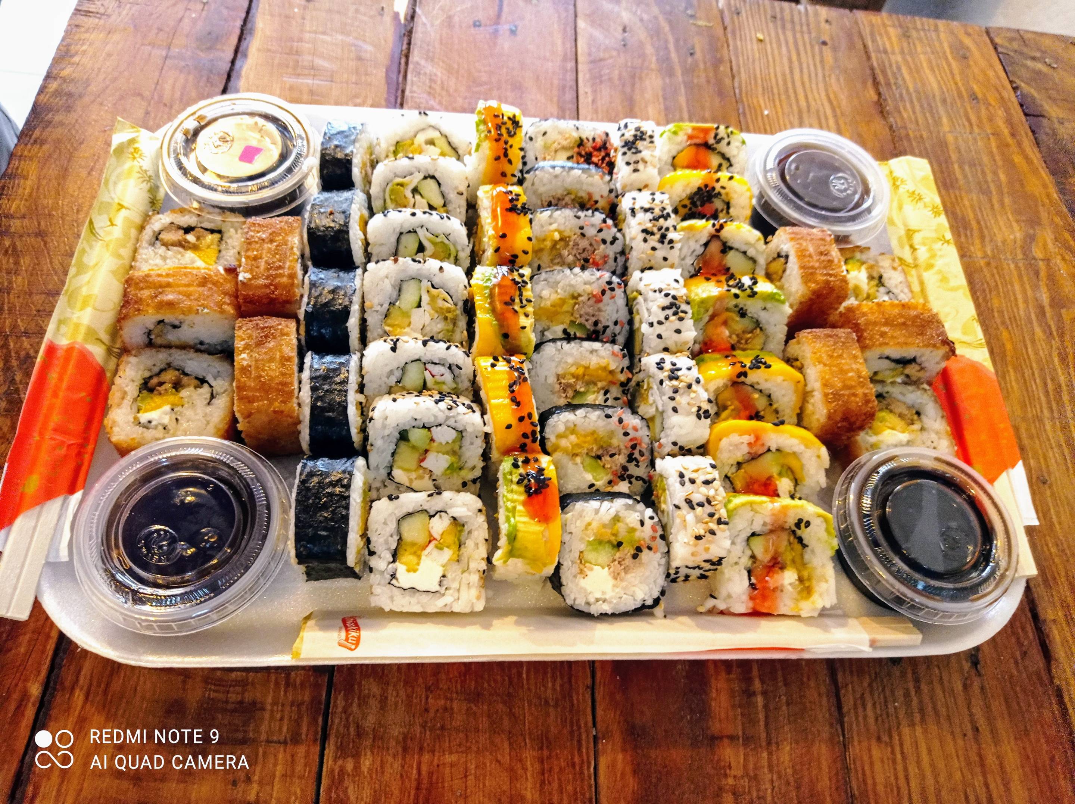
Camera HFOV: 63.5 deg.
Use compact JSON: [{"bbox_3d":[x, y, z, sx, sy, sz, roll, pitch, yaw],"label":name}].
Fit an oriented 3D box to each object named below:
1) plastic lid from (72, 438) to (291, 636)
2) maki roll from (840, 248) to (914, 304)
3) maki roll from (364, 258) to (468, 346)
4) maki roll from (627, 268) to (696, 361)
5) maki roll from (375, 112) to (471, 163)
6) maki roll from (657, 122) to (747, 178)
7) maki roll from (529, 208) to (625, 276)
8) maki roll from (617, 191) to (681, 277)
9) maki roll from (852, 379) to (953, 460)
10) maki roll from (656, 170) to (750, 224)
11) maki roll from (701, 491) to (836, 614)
[{"bbox_3d":[-0.116,0.043,0.285,0.066,0.009,0.066,1,59,-7],"label":"plastic lid"},{"bbox_3d":[0.146,-0.055,0.394,0.037,0.021,0.036,2,100,-7],"label":"maki roll"},{"bbox_3d":[-0.047,-0.036,0.340,0.039,0.021,0.039,1,103,-6],"label":"maki roll"},{"bbox_3d":[0.050,-0.034,0.351,0.019,0.037,0.037,1,58,-8],"label":"maki roll"},{"bbox_3d":[-0.050,-0.107,0.382,0.040,0.039,0.021,1,20,-6],"label":"maki roll"},{"bbox_3d":[0.077,-0.112,0.417,0.040,0.040,0.023,6,23,-5],"label":"maki roll"},{"bbox_3d":[0.017,-0.061,0.362,0.037,0.021,0.038,8,102,-1],"label":"maki roll"},{"bbox_3d":[0.051,-0.076,0.395,0.020,0.036,0.036,0,59,-8],"label":"maki roll"},{"bbox_3d":[0.146,0.007,0.355,0.039,0.021,0.037,0,101,-8],"label":"maki roll"},{"bbox_3d":[0.073,-0.081,0.380,0.037,0.039,0.021,12,18,1],"label":"maki roll"},{"bbox_3d":[0.084,0.056,0.315,0.041,0.022,0.037,0,95,-8],"label":"maki roll"}]

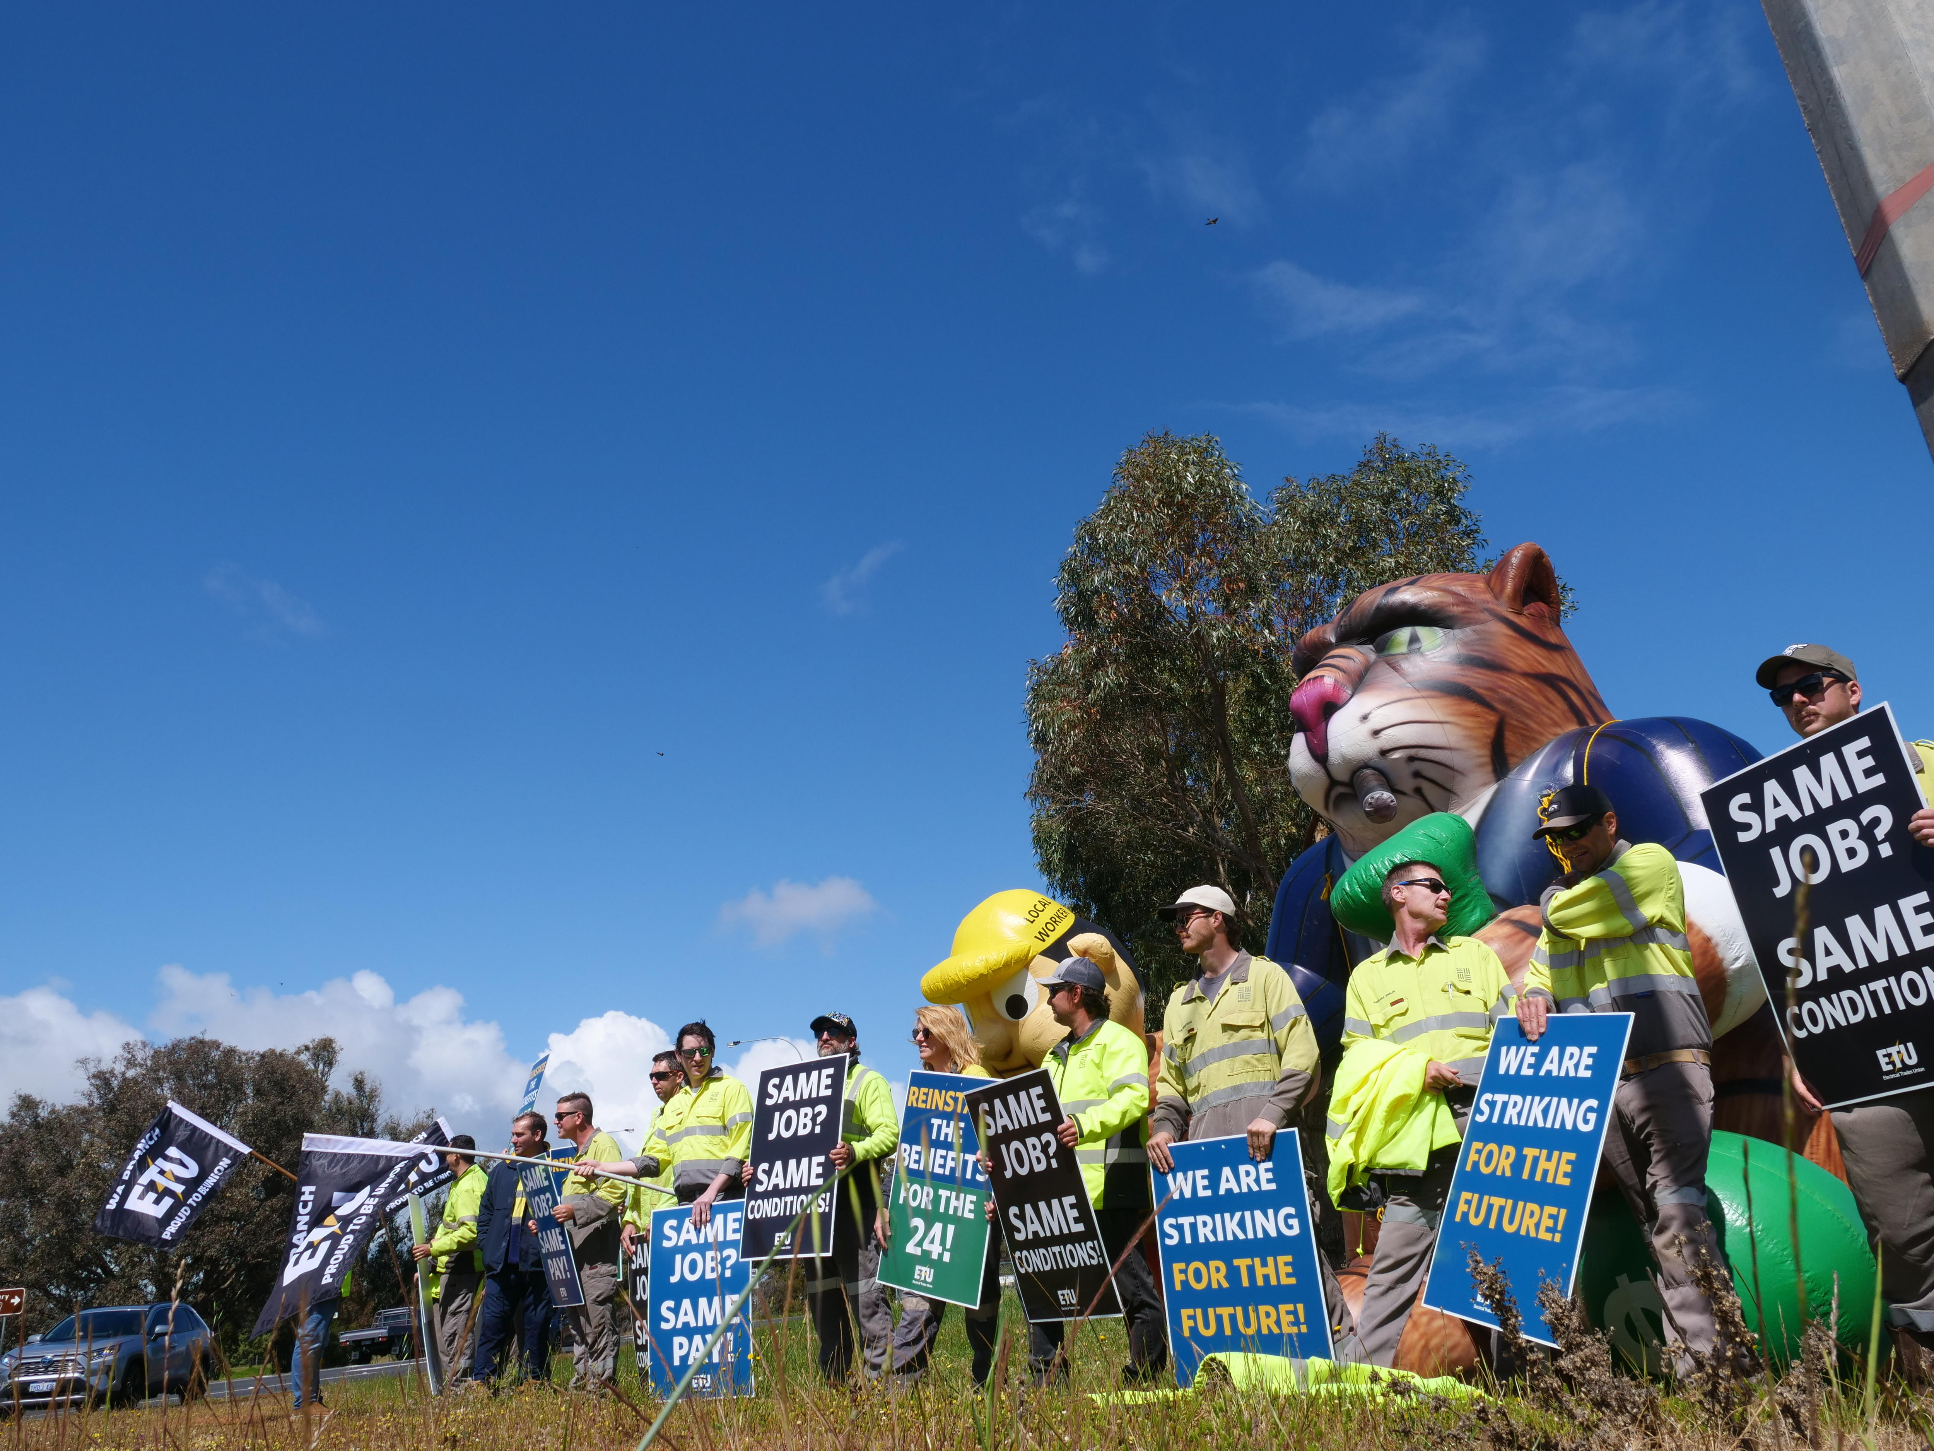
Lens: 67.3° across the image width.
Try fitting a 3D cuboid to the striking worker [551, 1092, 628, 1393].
[{"bbox_3d":[-2.423,3.261,9.300,0.480,1.800,0.520,8,-24,-26],"label":"striking worker"}]

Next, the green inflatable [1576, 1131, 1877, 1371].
[{"bbox_3d":[2.610,1.755,4.987,0.900,0.820,0.930,10,-25,-26],"label":"green inflatable"}]

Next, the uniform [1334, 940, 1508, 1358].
[{"bbox_3d":[1.624,1.470,5.170,0.620,1.490,0.460,-15,-27,30],"label":"uniform"}]

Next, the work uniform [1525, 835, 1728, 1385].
[{"bbox_3d":[2.027,1.130,4.455,0.480,1.600,0.580,5,-23,-20],"label":"work uniform"}]

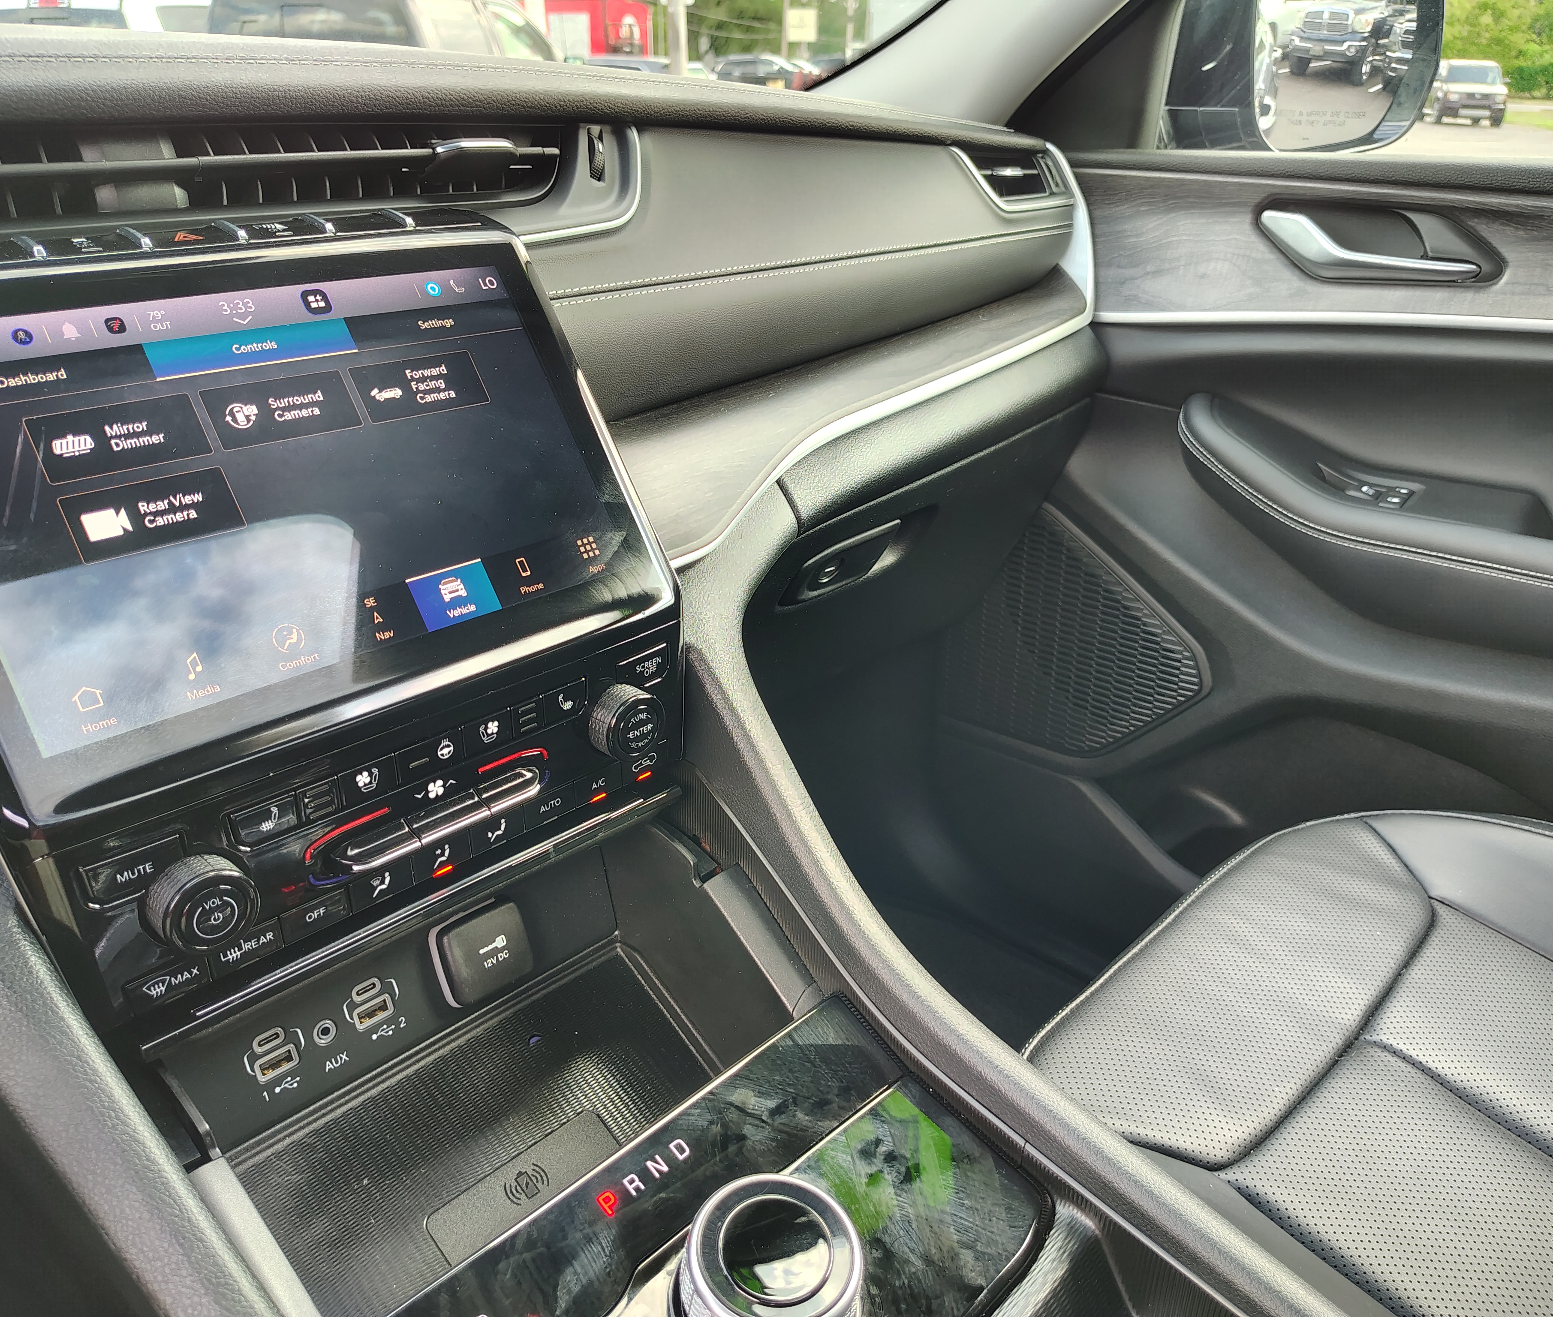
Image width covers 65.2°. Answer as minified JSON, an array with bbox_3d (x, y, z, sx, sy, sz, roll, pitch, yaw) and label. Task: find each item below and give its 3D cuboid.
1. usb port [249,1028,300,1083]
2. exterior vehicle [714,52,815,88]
[{"bbox_3d":[-0.196,0.155,0.475,0.016,0.019,0.008,-23,15,-40],"label":"usb port"},{"bbox_3d":[-0.027,-22.563,47.404,4.800,1.780,1.950,14,29,25],"label":"exterior vehicle"}]

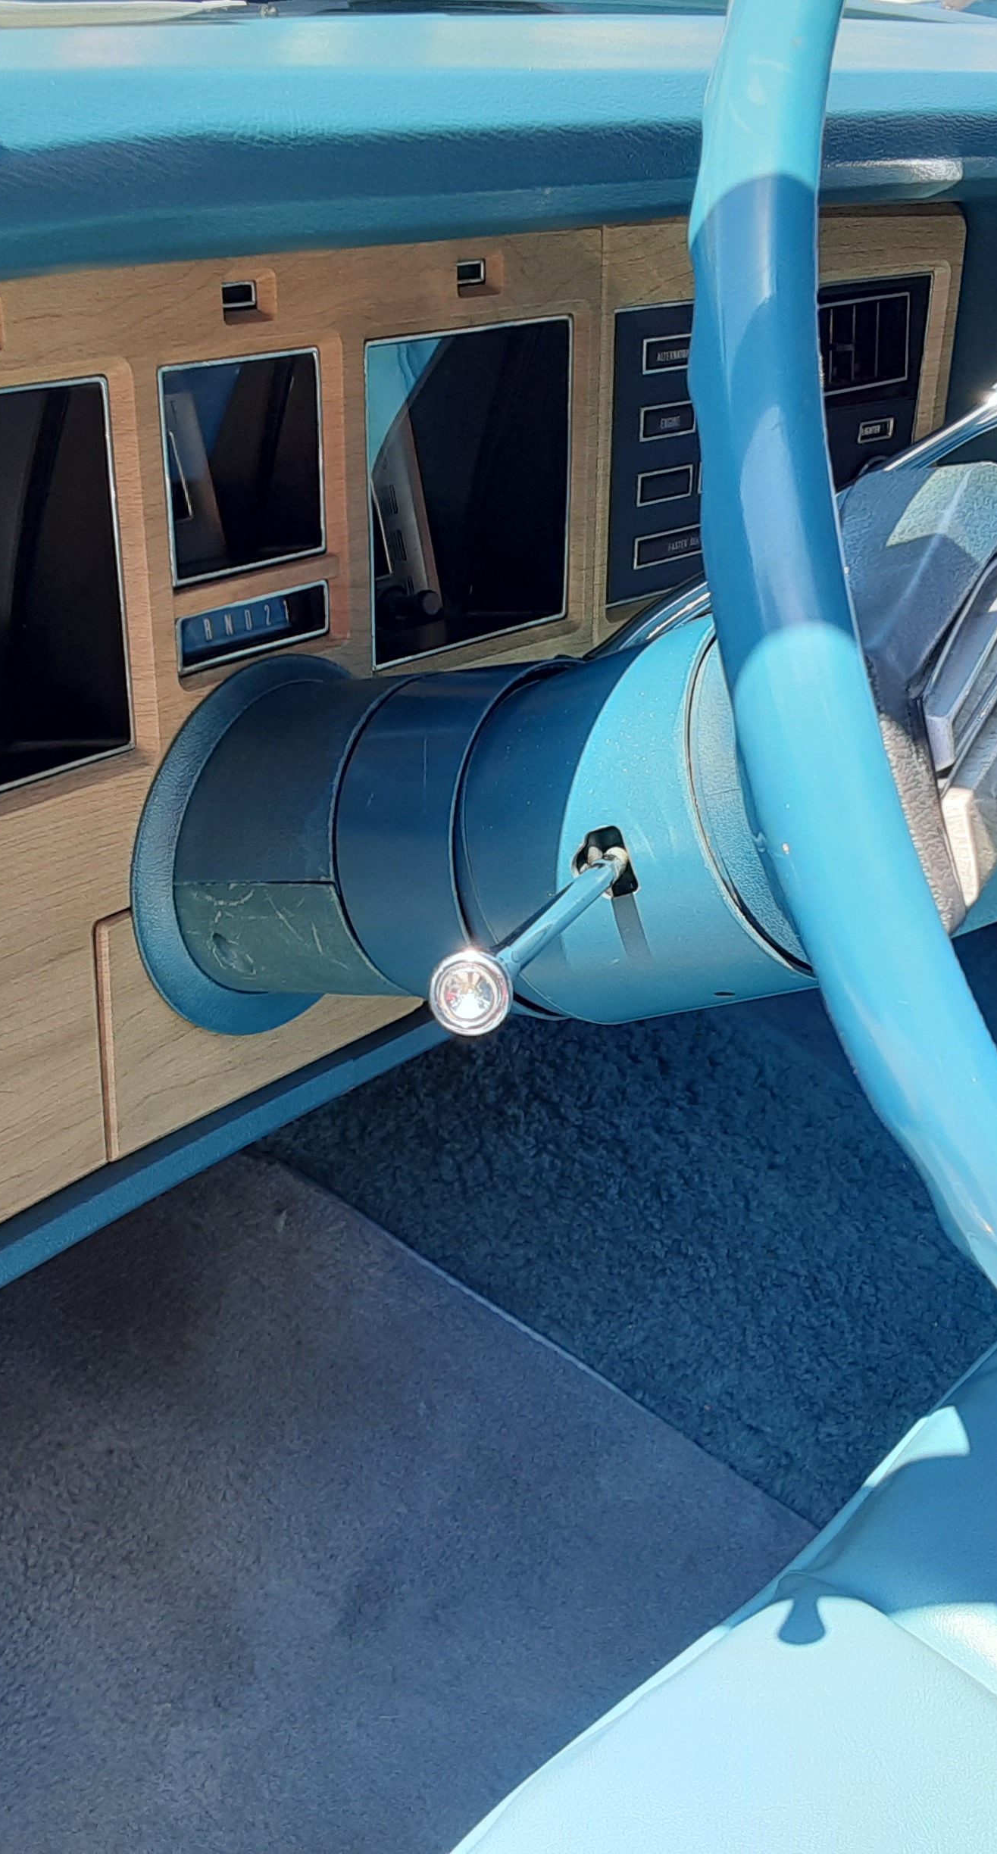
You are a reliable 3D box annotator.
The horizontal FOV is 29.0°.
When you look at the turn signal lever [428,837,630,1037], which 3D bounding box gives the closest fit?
[{"bbox_3d":[0.013,-0.002,0.459,0.020,0.020,0.128,6,16,16],"label":"turn signal lever"}]

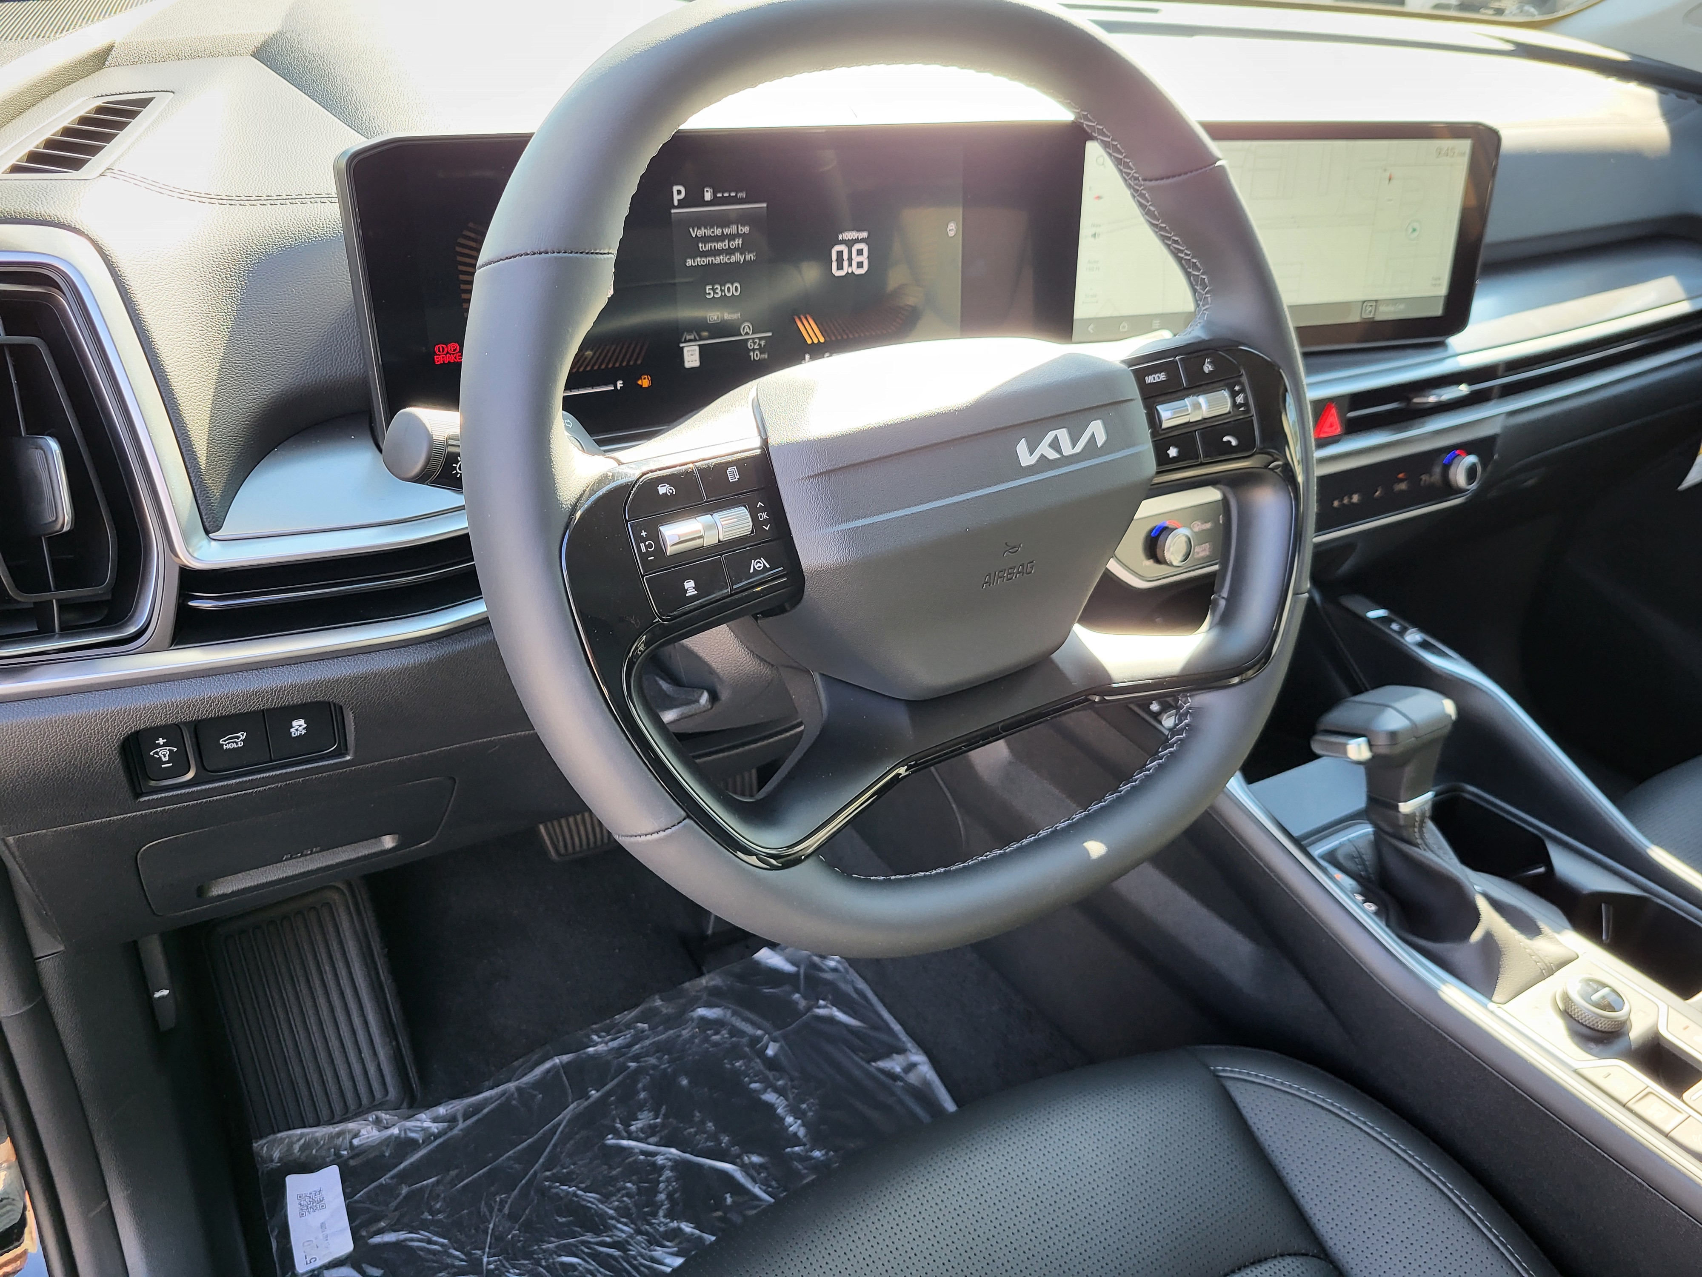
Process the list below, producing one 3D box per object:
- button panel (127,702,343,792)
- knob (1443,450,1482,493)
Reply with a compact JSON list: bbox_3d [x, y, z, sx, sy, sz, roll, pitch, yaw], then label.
[{"bbox_3d":[-0.262,0.046,0.550,0.084,0.029,0.018,-11,24,-27],"label":"button panel"},{"bbox_3d":[0.406,-0.110,0.848,0.026,0.026,0.019,-11,16,-27],"label":"knob"}]

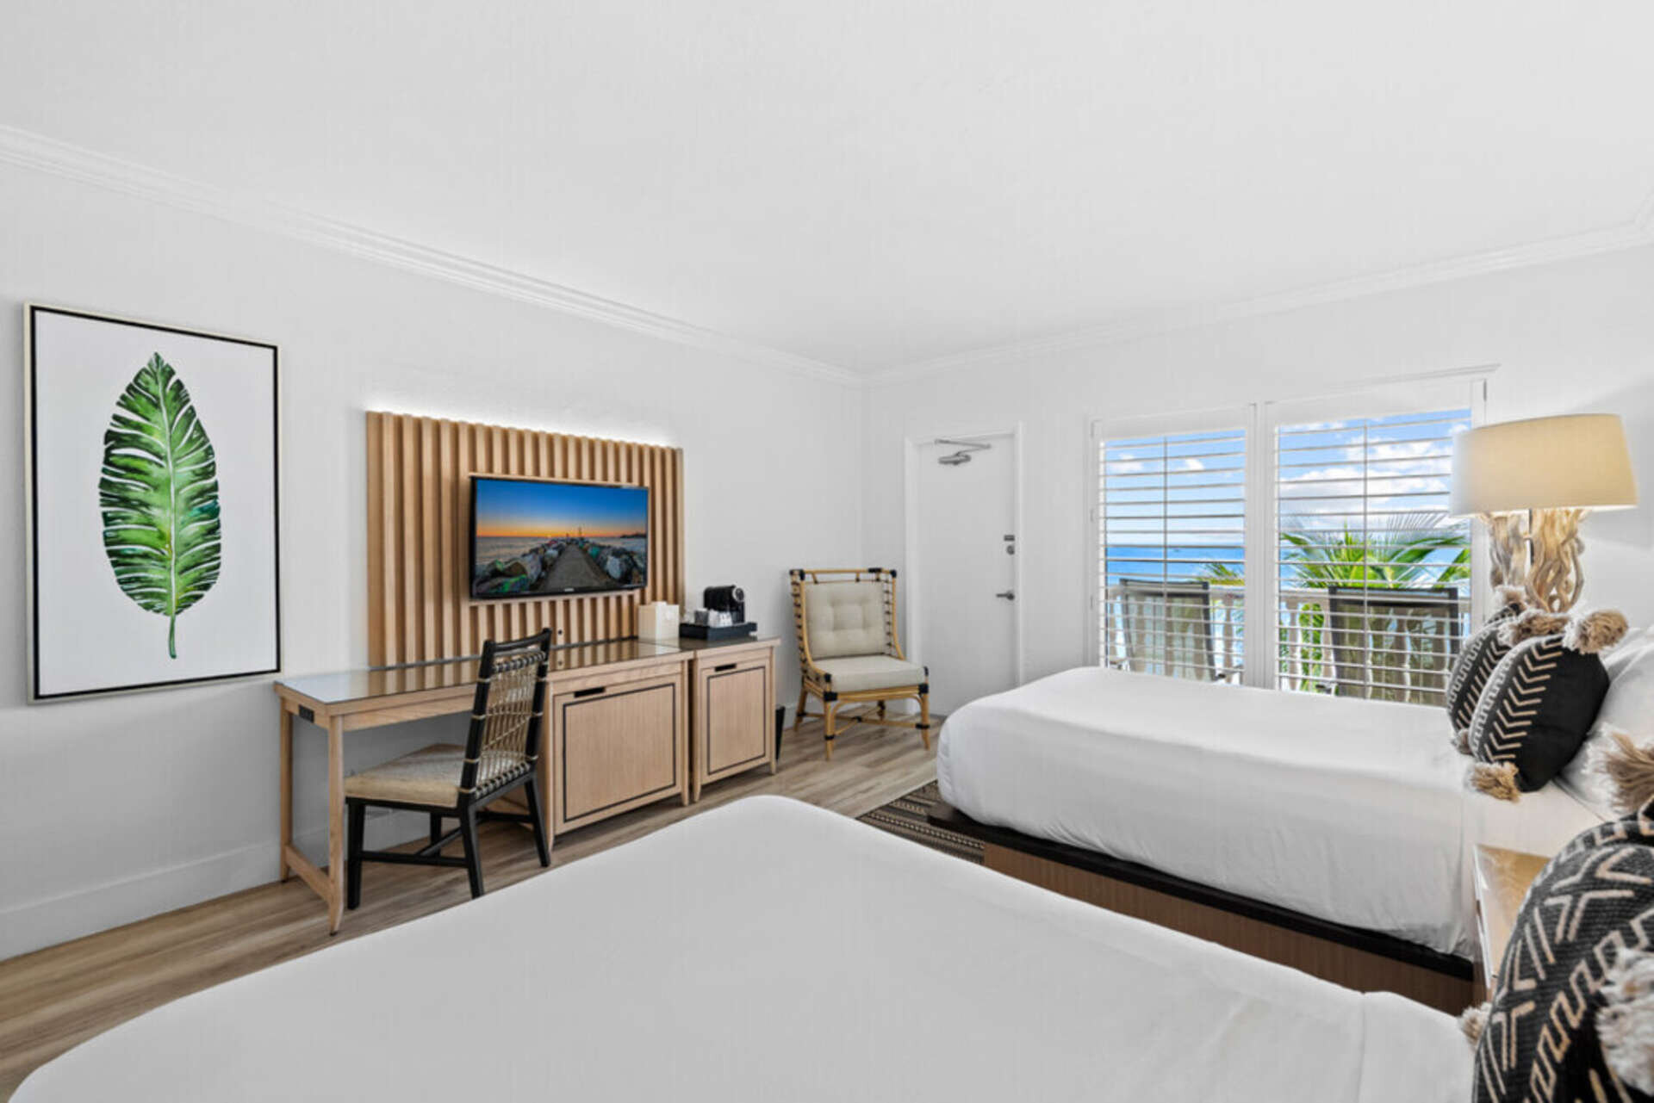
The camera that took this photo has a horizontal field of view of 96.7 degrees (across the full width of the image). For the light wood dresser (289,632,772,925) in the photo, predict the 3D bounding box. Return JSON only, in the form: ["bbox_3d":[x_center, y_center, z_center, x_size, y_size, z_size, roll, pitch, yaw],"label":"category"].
[{"bbox_3d":[-1.188,0.877,3.463,0.625,0.762,2.188,0,1,39],"label":"light wood dresser"}]

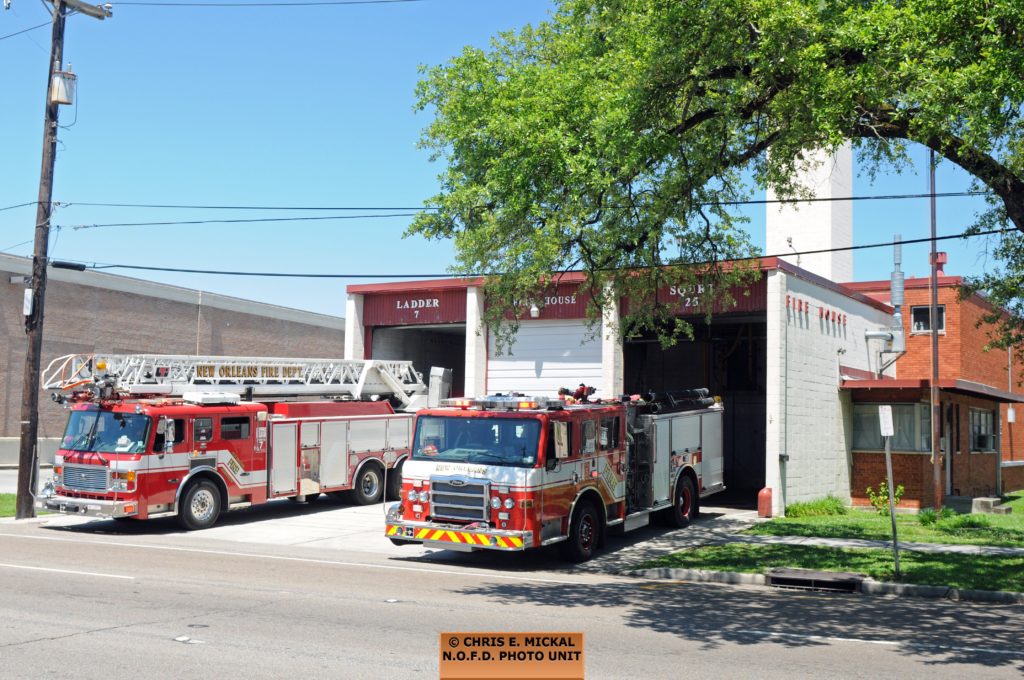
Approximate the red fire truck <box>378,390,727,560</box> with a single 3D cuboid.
[{"bbox_3d":[1.309,2.313,21.514,2.598,2.850,8.830,0,-1,30],"label":"red fire truck"}]

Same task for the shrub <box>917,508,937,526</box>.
[{"bbox_3d":[9.521,4.077,26.100,0.460,0.410,0.460,-2,-5,33],"label":"shrub"}]

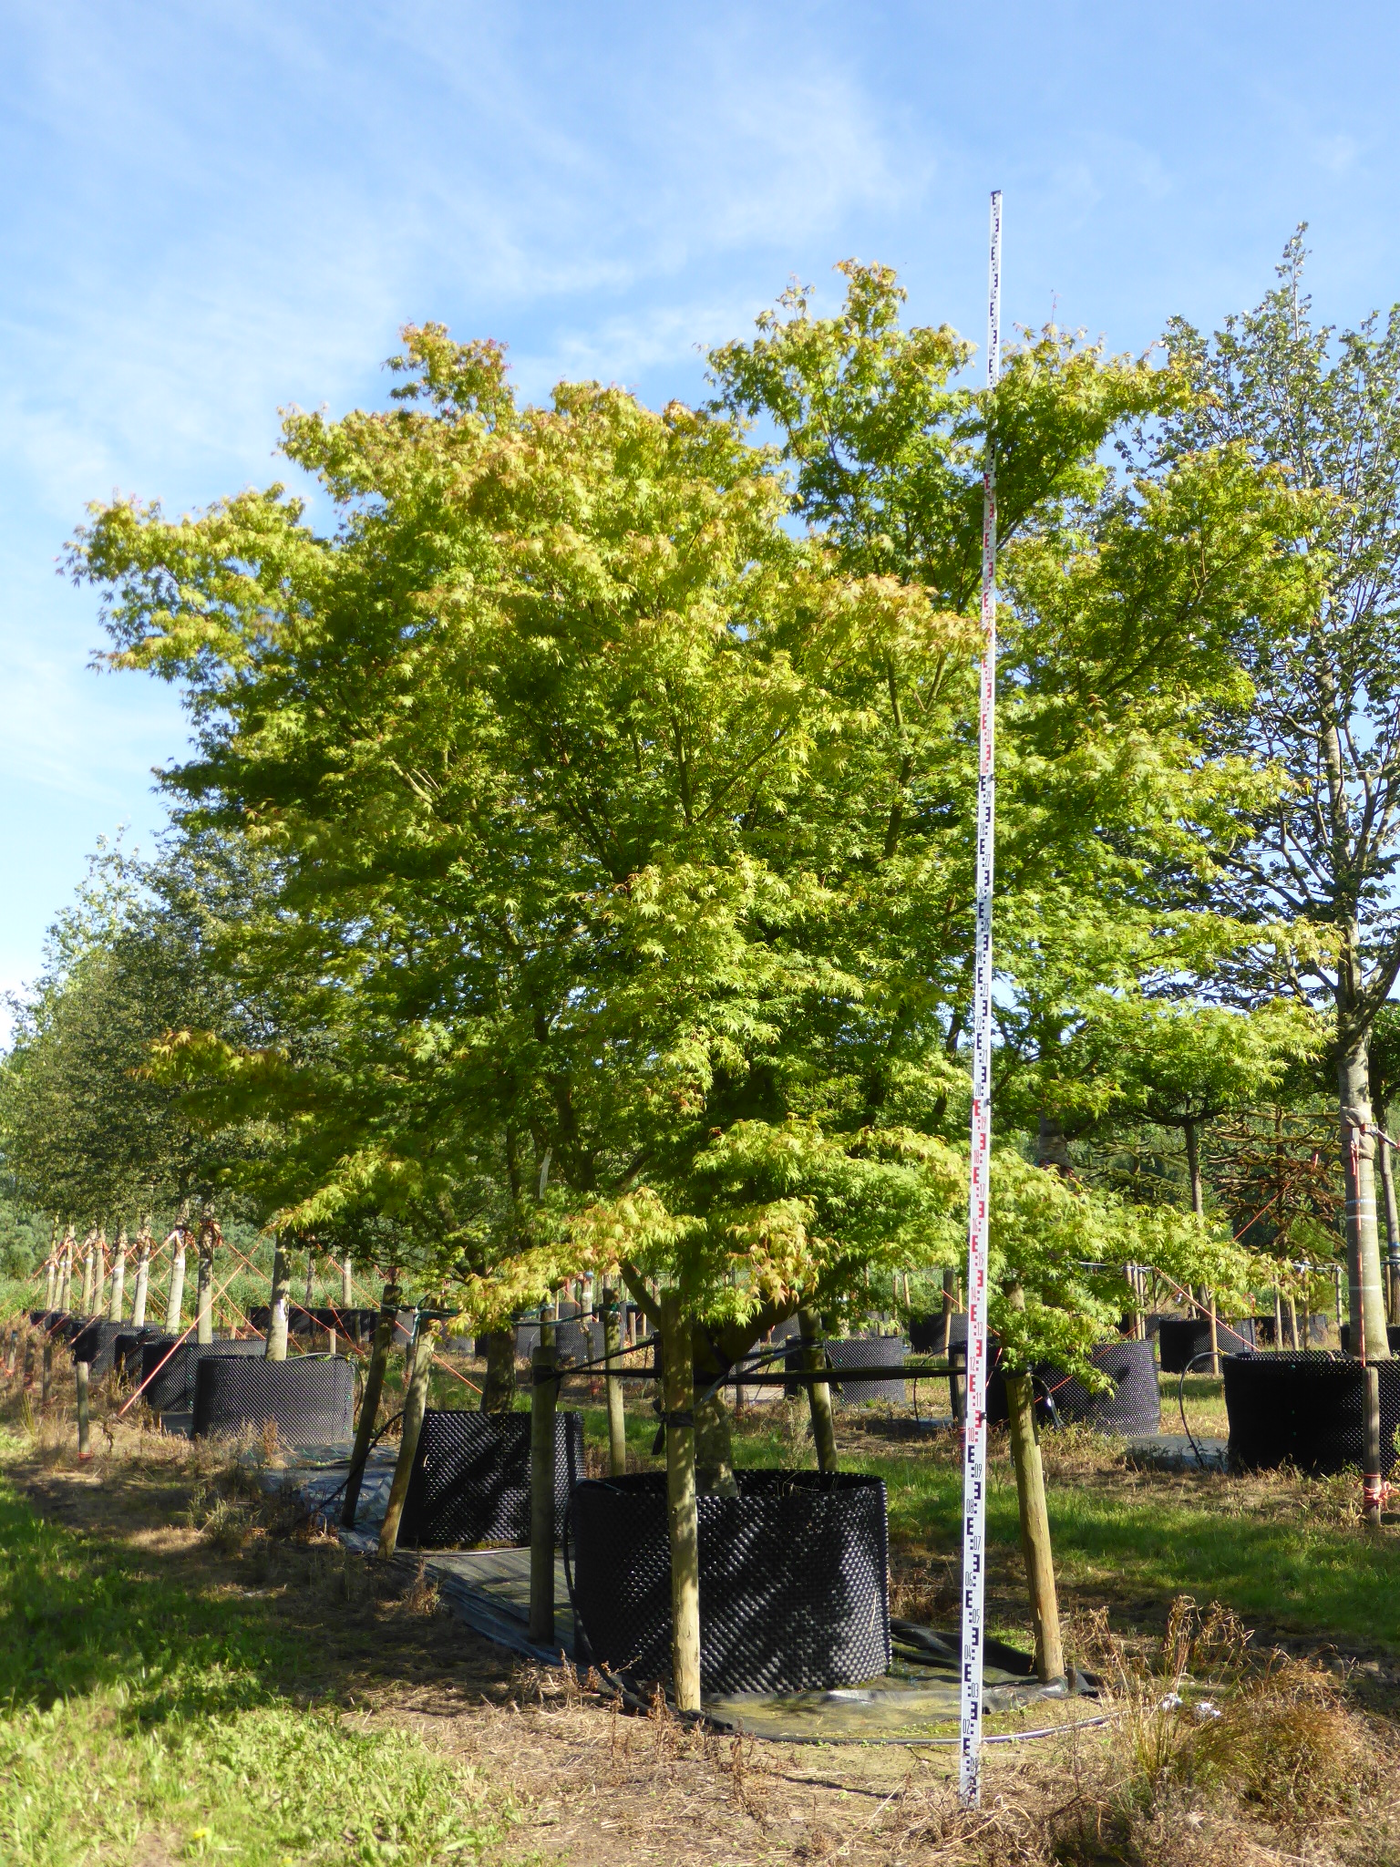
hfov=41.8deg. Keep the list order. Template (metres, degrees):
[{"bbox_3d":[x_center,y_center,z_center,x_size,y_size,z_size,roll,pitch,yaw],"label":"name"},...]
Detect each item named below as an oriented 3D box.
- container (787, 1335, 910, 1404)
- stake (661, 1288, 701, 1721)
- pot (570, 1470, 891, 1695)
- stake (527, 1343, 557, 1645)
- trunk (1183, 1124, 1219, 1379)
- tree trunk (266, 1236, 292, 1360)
[{"bbox_3d":[1.620,4.824,20.367,1.341,0.726,1.341,0,-10,5],"label":"container"},{"bbox_3d":[-0.063,1.970,6.420,0.105,1.416,0.100,-1,-10,0],"label":"stake"},{"bbox_3d":[0.126,2.480,7.173,1.210,0.690,1.140,0,-10,0],"label":"pot"},{"bbox_3d":[-0.638,2.272,7.467,0.100,1.184,0.100,0,-10,0],"label":"stake"},{"bbox_3d":[6.912,4.296,25.303,0.250,3.453,0.220,-1,-10,0],"label":"trunk"},{"bbox_3d":[-3.606,3.136,15.784,0.163,1.047,0.163,3,-10,-12],"label":"tree trunk"}]

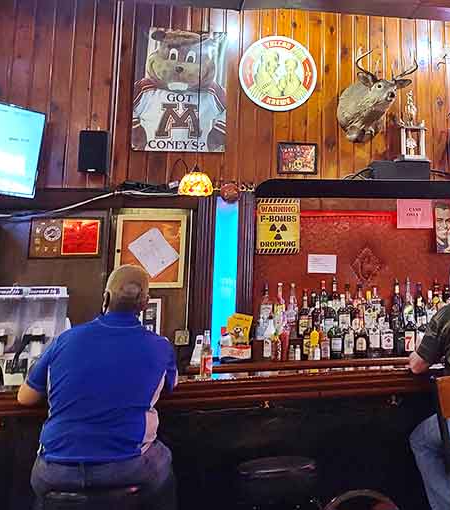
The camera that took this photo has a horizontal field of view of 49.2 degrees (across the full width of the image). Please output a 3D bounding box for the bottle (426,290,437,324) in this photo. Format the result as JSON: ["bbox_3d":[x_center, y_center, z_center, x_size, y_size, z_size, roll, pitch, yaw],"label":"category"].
[{"bbox_3d":[1.463,0.392,3.480,0.080,0.299,0.080,2,-7,-9],"label":"bottle"}]

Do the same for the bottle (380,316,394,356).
[{"bbox_3d":[1.135,0.571,3.445,0.088,0.288,0.085,2,-7,-10],"label":"bottle"}]

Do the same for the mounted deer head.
[{"bbox_3d":[1.110,-1.155,3.570,0.430,0.600,0.460,3,-7,-18],"label":"mounted deer head"}]

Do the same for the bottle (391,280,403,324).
[{"bbox_3d":[1.275,0.358,3.620,0.083,0.367,0.083,2,-7,-9],"label":"bottle"}]

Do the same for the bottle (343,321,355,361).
[{"bbox_3d":[0.799,0.552,3.150,0.072,0.234,0.072,2,-7,-9],"label":"bottle"}]

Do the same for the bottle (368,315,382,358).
[{"bbox_3d":[1.043,0.570,3.429,0.085,0.300,0.085,2,-7,-10],"label":"bottle"}]

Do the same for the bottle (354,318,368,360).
[{"bbox_3d":[0.875,0.536,3.160,0.080,0.264,0.080,2,-7,-9],"label":"bottle"}]

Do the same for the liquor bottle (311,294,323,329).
[{"bbox_3d":[0.621,0.400,3.277,0.076,0.272,0.076,1,-7,-9],"label":"liquor bottle"}]

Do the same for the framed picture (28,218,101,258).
[{"bbox_3d":[-1.108,-0.115,3.410,0.474,0.281,0.030,2,-7,-9],"label":"framed picture"}]

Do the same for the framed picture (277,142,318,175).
[{"bbox_3d":[0.541,-0.720,3.667,0.300,0.243,0.020,2,-7,-10],"label":"framed picture"}]

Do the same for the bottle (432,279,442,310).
[{"bbox_3d":[1.575,0.365,3.657,0.080,0.364,0.080,2,-7,-9],"label":"bottle"}]

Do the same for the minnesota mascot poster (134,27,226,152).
[{"bbox_3d":[-0.336,-1.229,3.680,0.690,0.915,0.020,2,-7,-9],"label":"minnesota mascot poster"}]

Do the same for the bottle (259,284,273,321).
[{"bbox_3d":[0.280,0.349,3.289,0.080,0.323,0.080,1,-7,-9],"label":"bottle"}]

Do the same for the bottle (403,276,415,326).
[{"bbox_3d":[1.366,0.352,3.636,0.084,0.384,0.084,2,-7,-9],"label":"bottle"}]

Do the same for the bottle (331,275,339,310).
[{"bbox_3d":[0.756,0.311,3.360,0.080,0.327,0.080,2,-7,-9],"label":"bottle"}]

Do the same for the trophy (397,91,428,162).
[{"bbox_3d":[1.422,-0.975,3.716,0.271,0.571,0.140,1,-7,-9],"label":"trophy"}]

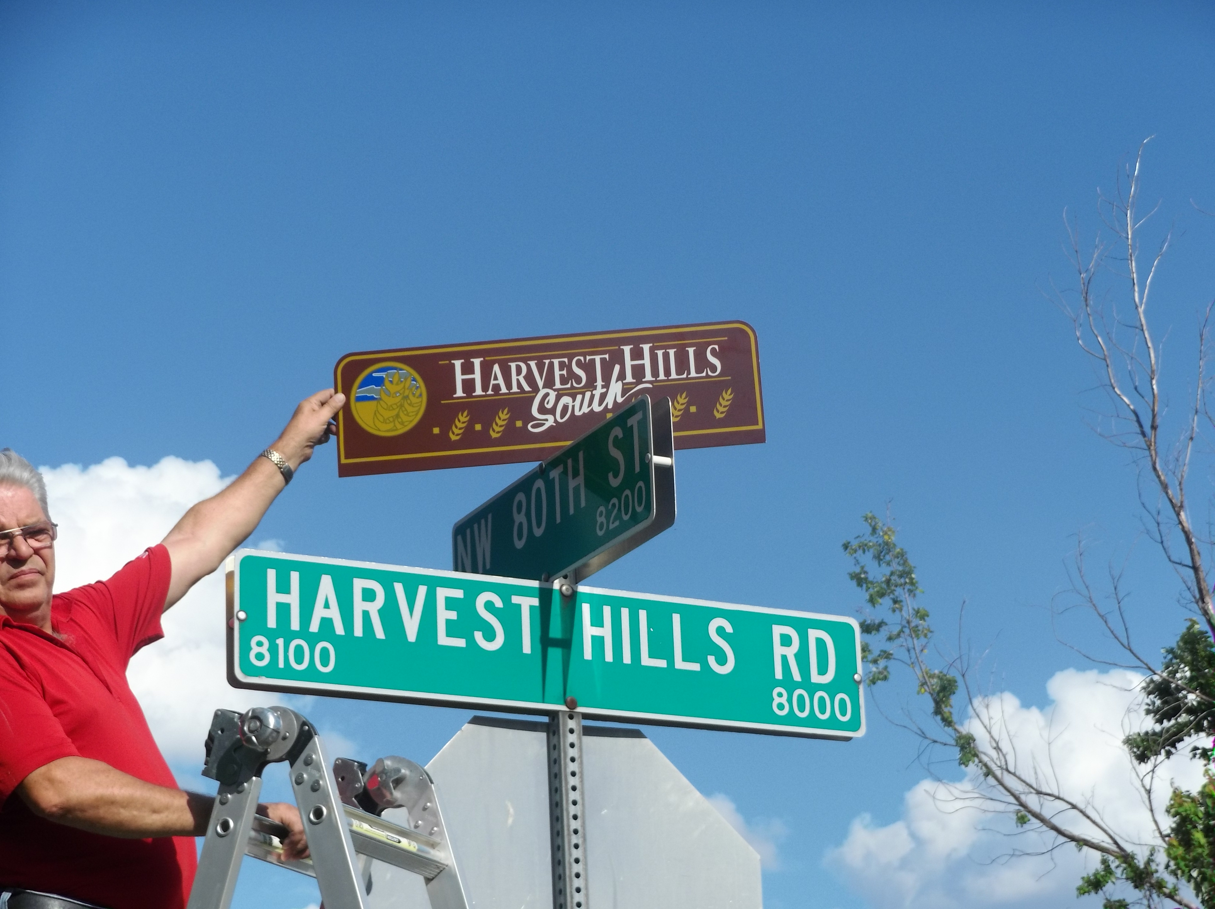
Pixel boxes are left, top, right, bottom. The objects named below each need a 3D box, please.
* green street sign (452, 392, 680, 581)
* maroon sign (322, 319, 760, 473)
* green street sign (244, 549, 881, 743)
[{"bbox_3d":[-0.087,0.125,5.037,0.045,0.229,0.765,8,-22,-27],"label":"green street sign"},{"bbox_3d":[-0.107,-0.102,5.118,0.765,0.232,0.010,-5,-19,2],"label":"maroon sign"},{"bbox_3d":[-0.082,0.343,4.962,1.230,0.229,0.045,8,-22,-27],"label":"green street sign"}]

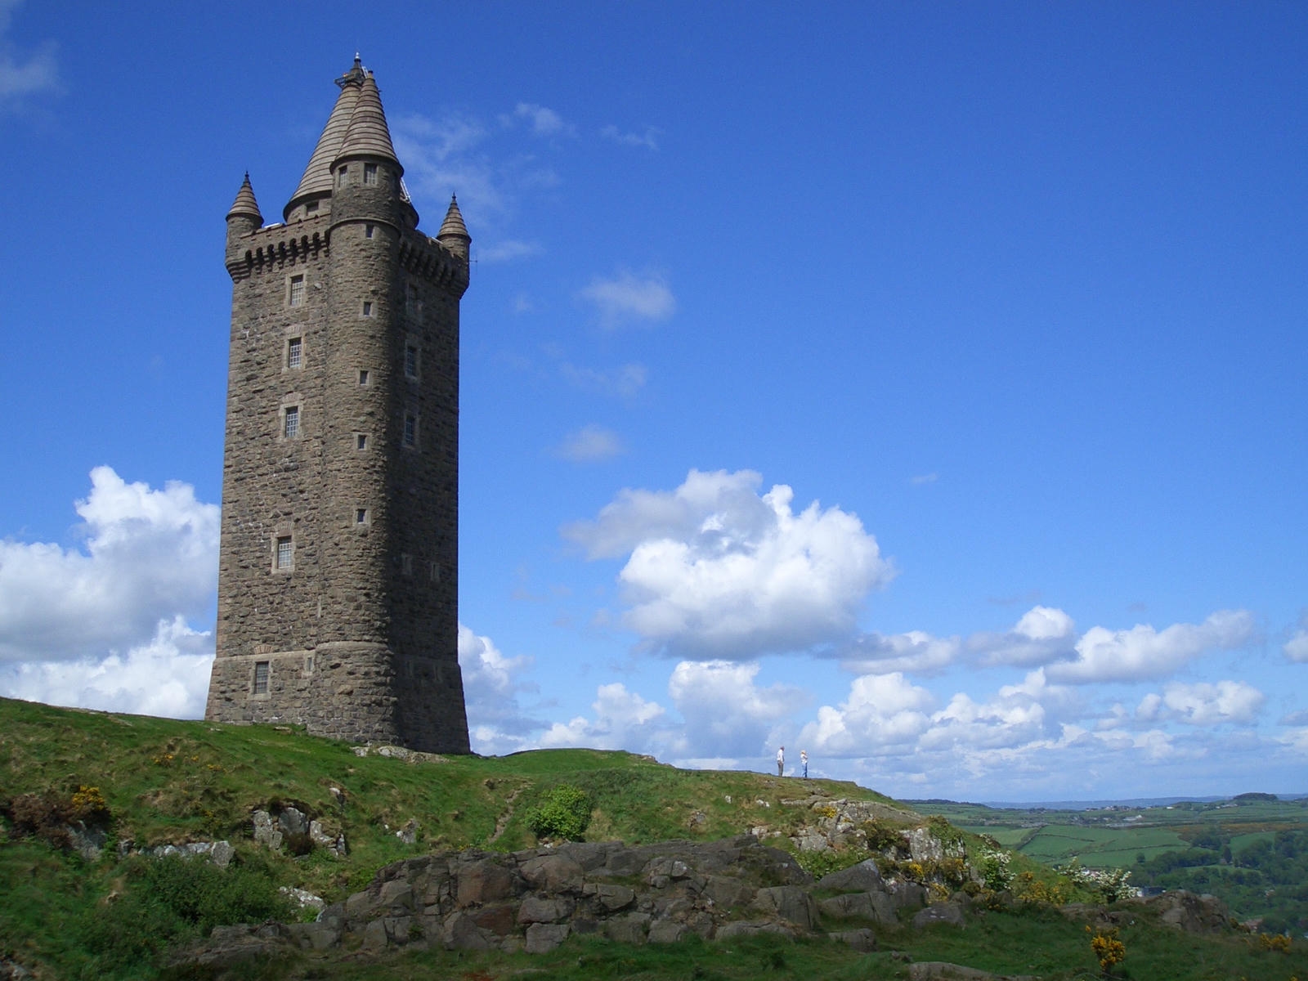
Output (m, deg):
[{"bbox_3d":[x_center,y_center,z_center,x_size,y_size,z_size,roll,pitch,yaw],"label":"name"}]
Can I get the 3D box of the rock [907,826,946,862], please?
[{"bbox_3d":[7.206,9.369,35.995,1.021,0.967,0.766,-4,-14,10],"label":"rock"}]

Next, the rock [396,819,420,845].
[{"bbox_3d":[-6.434,8.935,35.612,0.639,0.719,0.575,1,-14,-10],"label":"rock"}]

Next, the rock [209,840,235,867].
[{"bbox_3d":[-10.340,8.700,32.578,0.634,0.634,0.475,3,-14,-17],"label":"rock"}]

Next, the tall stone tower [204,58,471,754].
[{"bbox_3d":[-16.689,-6.046,74.558,11.040,40.800,11.040,-8,-15,26],"label":"tall stone tower"}]

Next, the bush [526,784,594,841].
[{"bbox_3d":[-2.469,8.420,35.527,1.738,1.474,1.651,-1,-13,-4],"label":"bush"}]

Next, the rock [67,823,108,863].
[{"bbox_3d":[-14.041,8.724,33.710,1.006,0.956,0.755,4,-14,-22],"label":"rock"}]

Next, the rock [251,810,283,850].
[{"bbox_3d":[-10.012,8.784,35.167,0.815,1.051,0.611,2,-14,-15],"label":"rock"}]

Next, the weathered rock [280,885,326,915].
[{"bbox_3d":[-6.989,8.159,27.086,0.929,0.586,0.651,2,-14,-14],"label":"weathered rock"}]

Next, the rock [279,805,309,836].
[{"bbox_3d":[-9.441,8.690,35.703,0.827,0.827,0.620,2,-14,-14],"label":"rock"}]

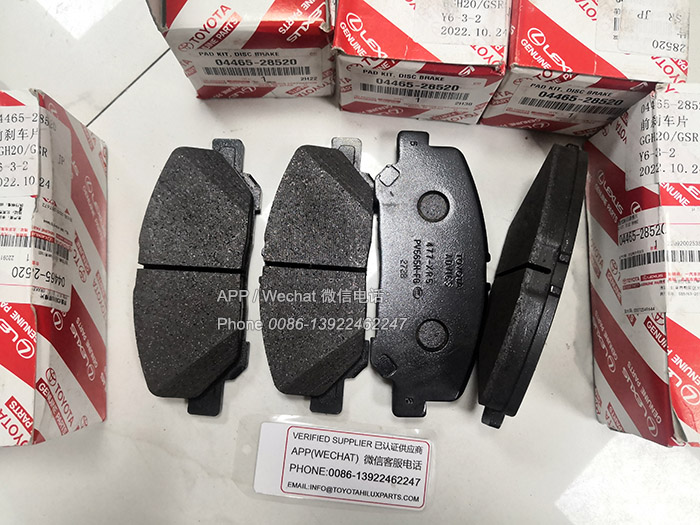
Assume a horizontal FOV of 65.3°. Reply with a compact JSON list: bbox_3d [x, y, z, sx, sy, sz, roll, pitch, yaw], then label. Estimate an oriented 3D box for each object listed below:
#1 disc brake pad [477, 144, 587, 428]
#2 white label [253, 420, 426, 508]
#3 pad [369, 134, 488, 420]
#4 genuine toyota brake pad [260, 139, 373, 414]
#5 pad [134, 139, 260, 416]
[{"bbox_3d":[0.086,0.007,0.266,0.017,0.062,0.147,18,83,3],"label":"disc brake pad"},{"bbox_3d":[-0.004,0.109,0.293,0.093,0.002,0.037,6,81,0],"label":"white label"},{"bbox_3d":[0.044,0.005,0.302,0.062,0.018,0.155,2,81,-1],"label":"pad"},{"bbox_3d":[-0.017,0.003,0.301,0.062,0.018,0.155,4,81,0],"label":"genuine toyota brake pad"},{"bbox_3d":[-0.083,0.004,0.300,0.062,0.018,0.155,3,81,0],"label":"pad"}]

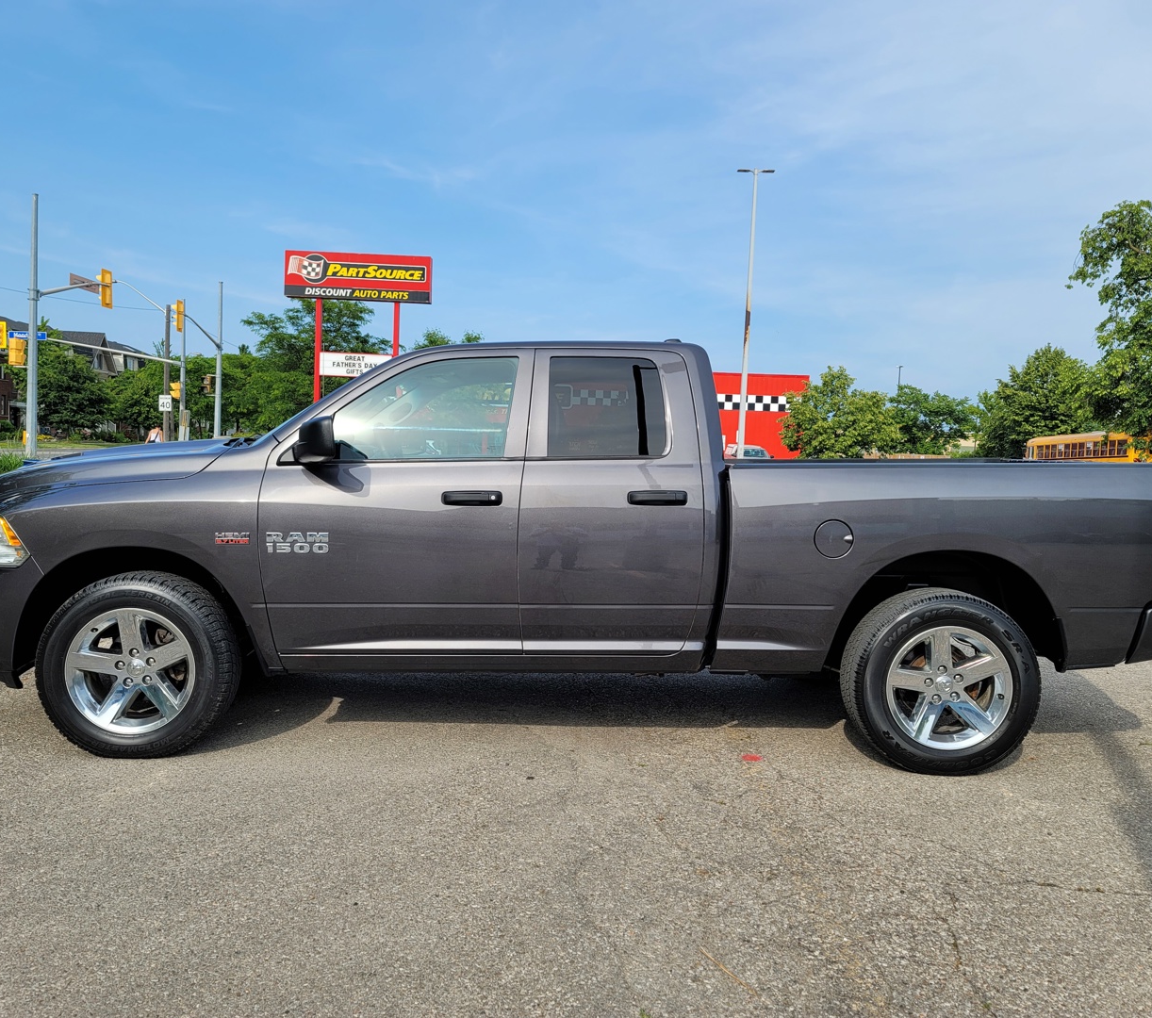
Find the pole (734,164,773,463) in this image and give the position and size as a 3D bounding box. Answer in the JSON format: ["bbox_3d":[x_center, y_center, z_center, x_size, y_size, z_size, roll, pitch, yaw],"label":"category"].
[{"bbox_3d":[5.362,-5.506,30.500,1.200,10.190,0.400,2,4,0],"label":"pole"}]

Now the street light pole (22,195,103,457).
[{"bbox_3d":[-16.450,-5.462,31.800,0.600,8.670,3.300,3,4,14],"label":"street light pole"}]

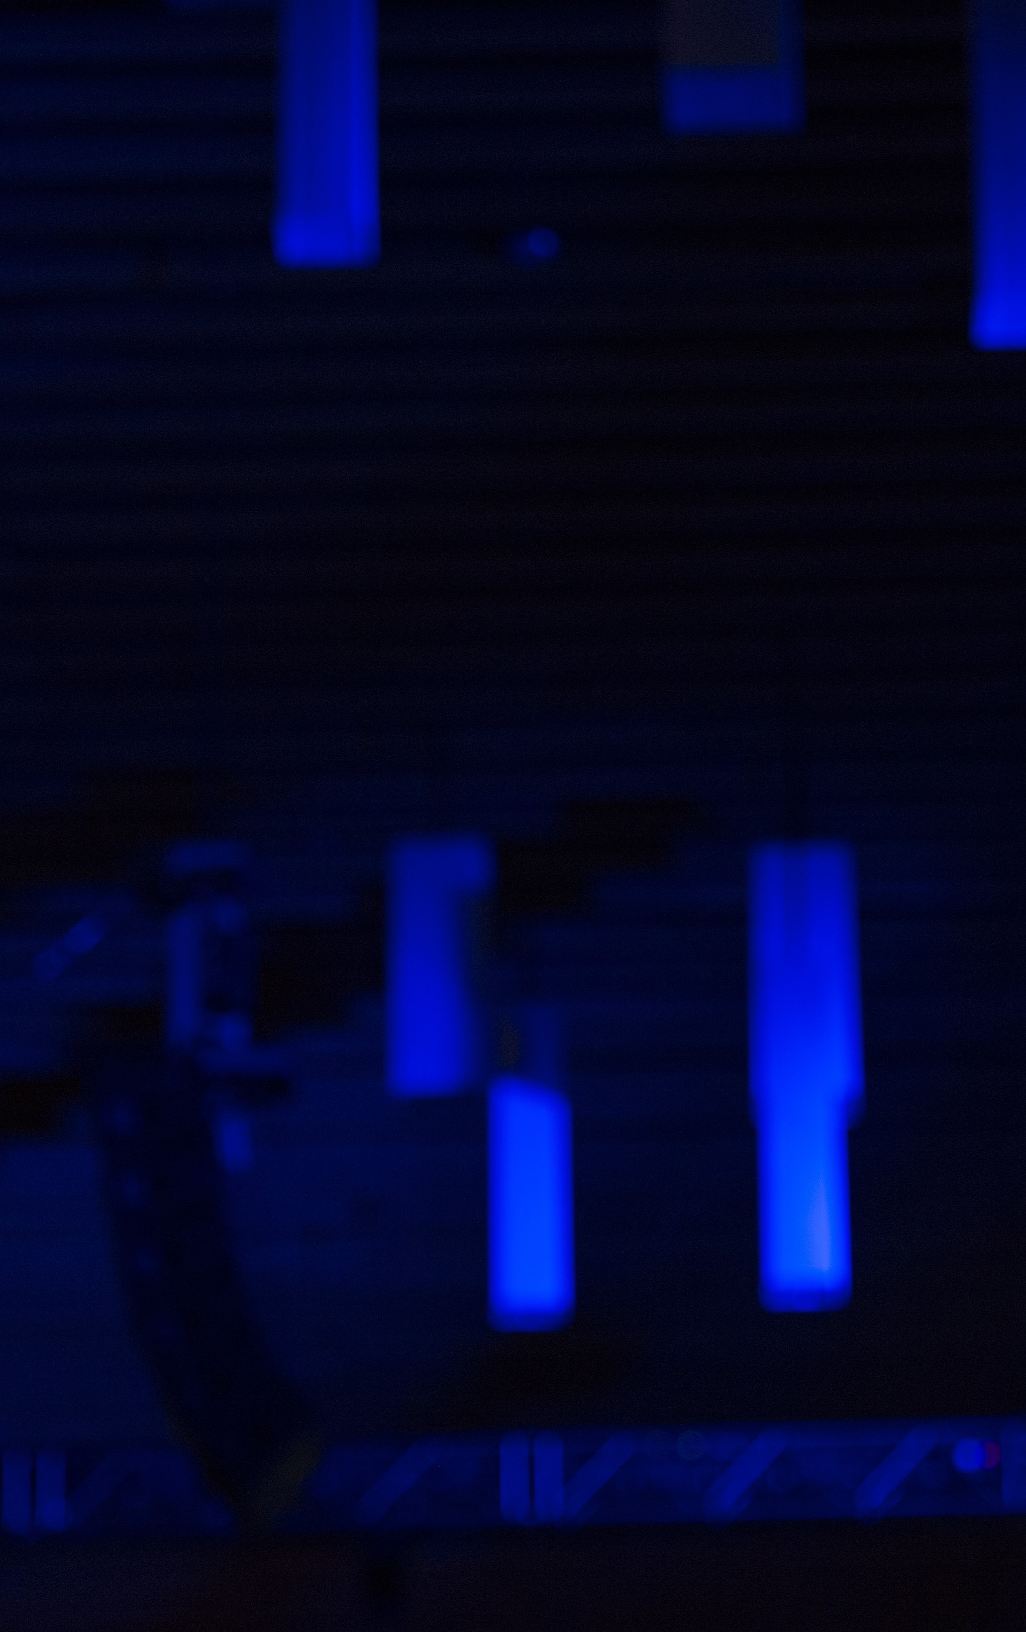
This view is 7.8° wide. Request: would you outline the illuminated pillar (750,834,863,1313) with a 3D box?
[{"bbox_3d":[0.802,0.710,20.500,0.270,1.250,0.270,-3,-16,7],"label":"illuminated pillar"}]

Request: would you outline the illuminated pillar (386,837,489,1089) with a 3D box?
[{"bbox_3d":[-0.212,0.429,21.500,0.270,0.690,0.270,-3,-16,6],"label":"illuminated pillar"}]

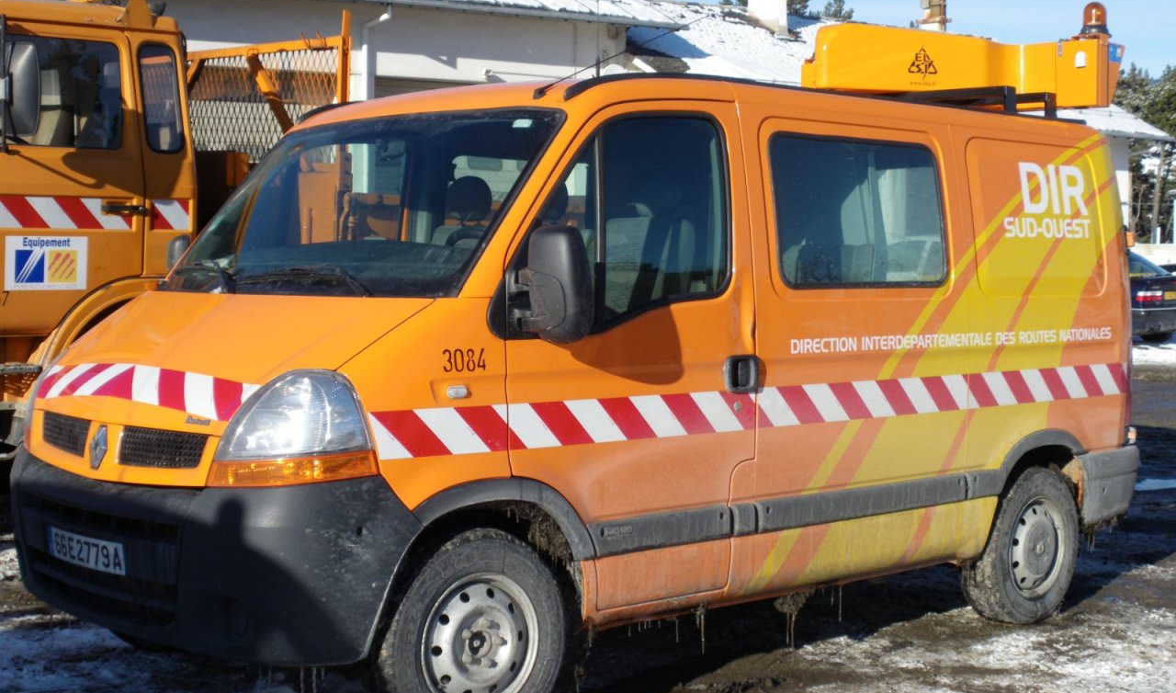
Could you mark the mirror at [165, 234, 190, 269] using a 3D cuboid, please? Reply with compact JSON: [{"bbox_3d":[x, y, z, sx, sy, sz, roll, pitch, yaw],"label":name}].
[{"bbox_3d":[-1.571,-0.270,6.981,0.150,0.368,0.225,-2,4,-43],"label":"mirror"}]

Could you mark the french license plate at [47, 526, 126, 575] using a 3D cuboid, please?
[{"bbox_3d":[-1.582,0.642,5.463,0.020,0.101,0.458,-11,10,-42],"label":"french license plate"}]

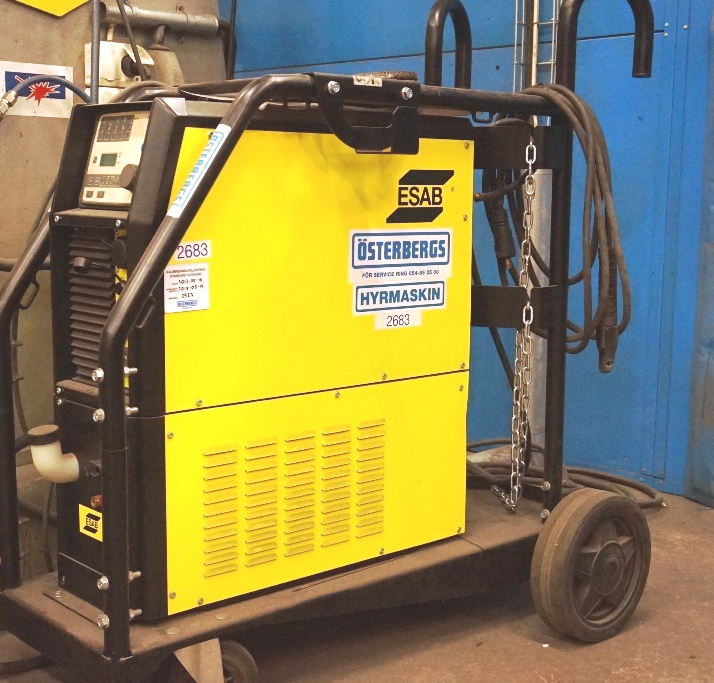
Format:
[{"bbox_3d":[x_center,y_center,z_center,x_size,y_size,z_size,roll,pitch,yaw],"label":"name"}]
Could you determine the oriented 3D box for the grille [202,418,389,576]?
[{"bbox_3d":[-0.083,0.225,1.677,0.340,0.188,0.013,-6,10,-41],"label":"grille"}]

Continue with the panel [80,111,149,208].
[{"bbox_3d":[-0.332,-0.251,1.555,0.028,0.134,0.143,13,-3,-42],"label":"panel"}]

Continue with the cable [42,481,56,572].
[{"bbox_3d":[-0.488,0.294,1.800,0.022,0.145,0.025,-2,8,-15],"label":"cable"}]

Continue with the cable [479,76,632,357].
[{"bbox_3d":[0.349,-0.217,2.024,0.275,0.485,0.170,2,8,10],"label":"cable"}]

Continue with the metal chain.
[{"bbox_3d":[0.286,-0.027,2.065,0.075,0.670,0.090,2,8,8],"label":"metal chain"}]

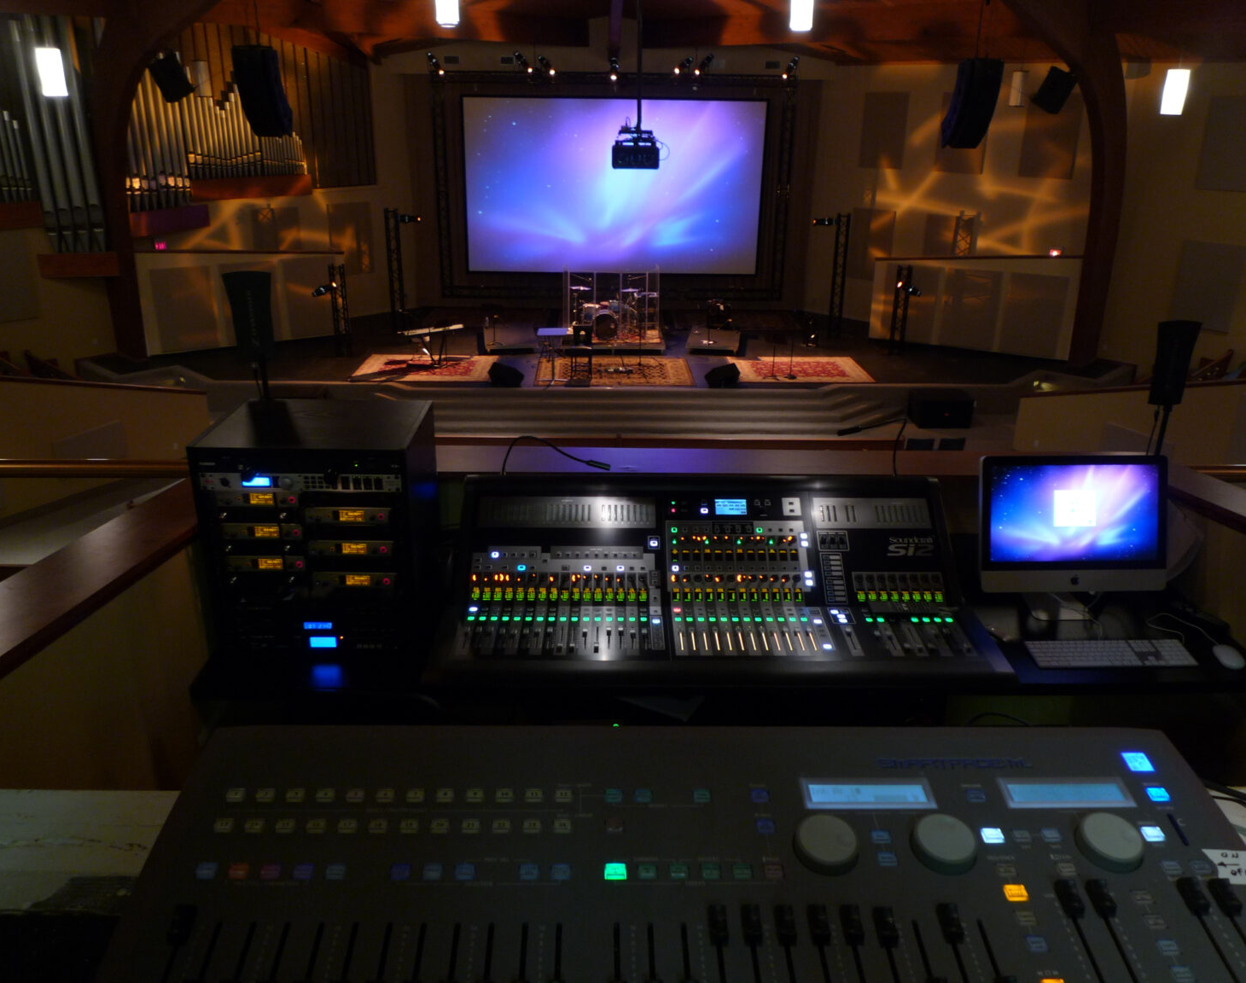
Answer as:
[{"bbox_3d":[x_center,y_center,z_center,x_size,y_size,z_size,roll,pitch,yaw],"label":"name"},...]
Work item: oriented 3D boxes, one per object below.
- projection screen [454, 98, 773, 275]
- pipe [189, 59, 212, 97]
[{"bbox_3d":[-0.276,-8.563,26.798,8.450,4.800,0.100,1,20,0],"label":"projection screen"},{"bbox_3d":[-9.915,-9.715,22.300,0.370,0.840,0.370,1,20,0],"label":"pipe"}]

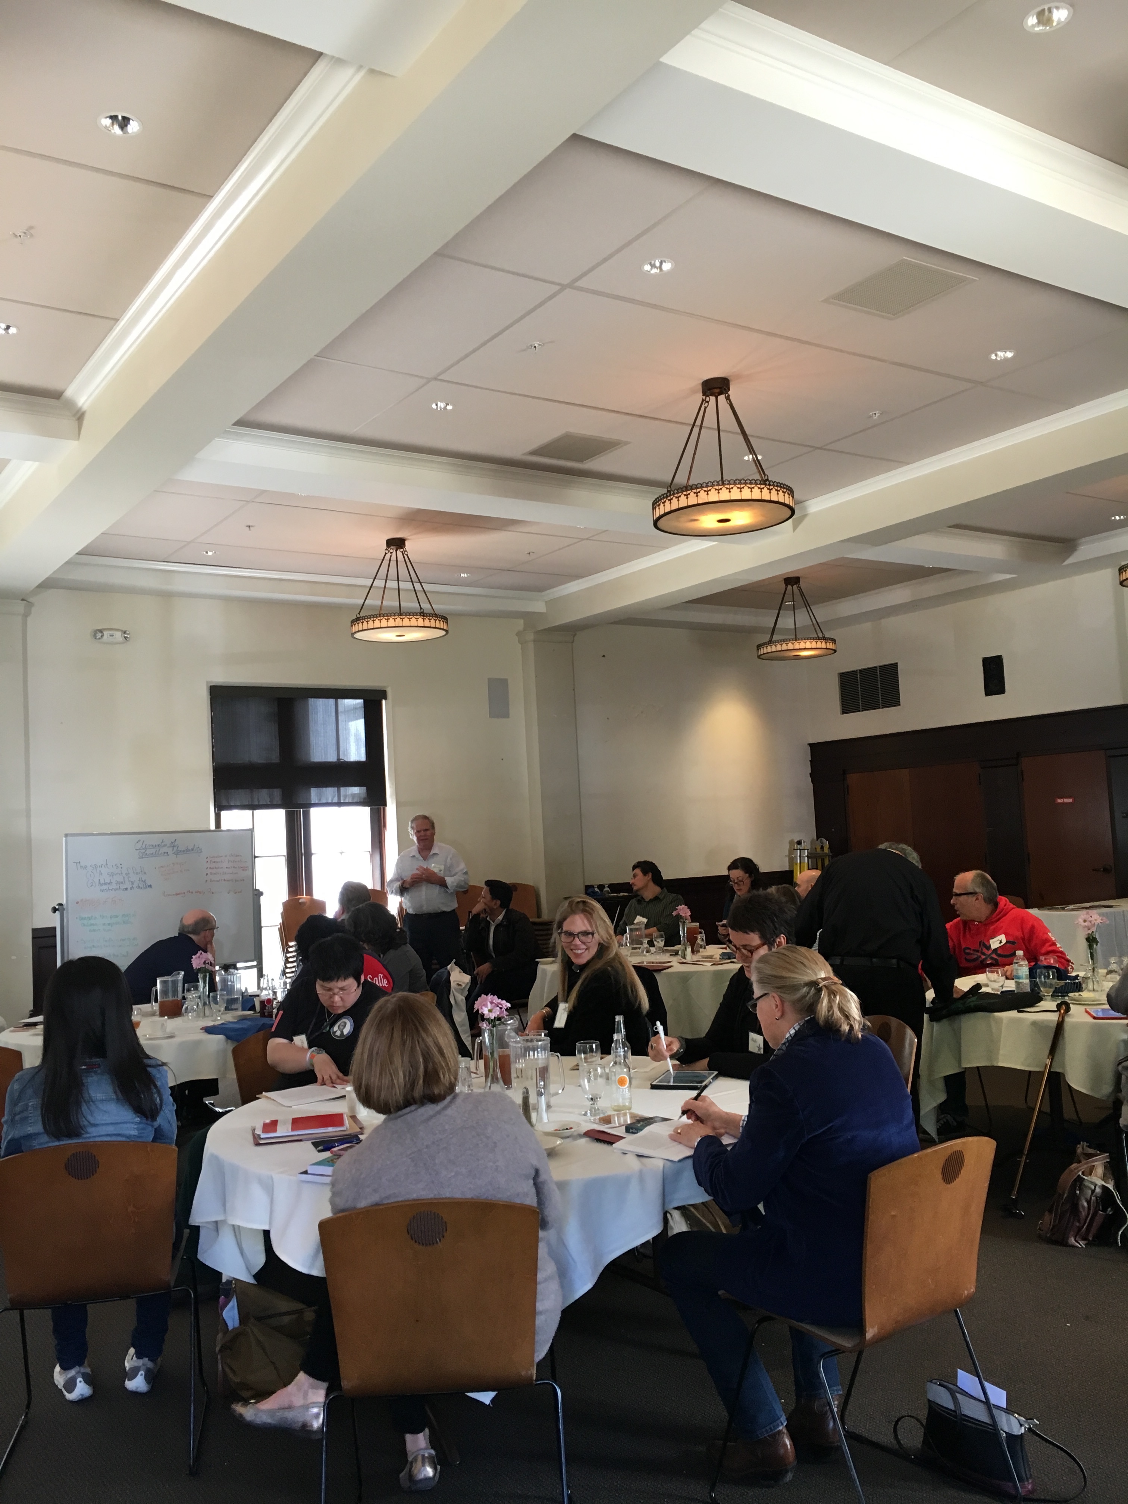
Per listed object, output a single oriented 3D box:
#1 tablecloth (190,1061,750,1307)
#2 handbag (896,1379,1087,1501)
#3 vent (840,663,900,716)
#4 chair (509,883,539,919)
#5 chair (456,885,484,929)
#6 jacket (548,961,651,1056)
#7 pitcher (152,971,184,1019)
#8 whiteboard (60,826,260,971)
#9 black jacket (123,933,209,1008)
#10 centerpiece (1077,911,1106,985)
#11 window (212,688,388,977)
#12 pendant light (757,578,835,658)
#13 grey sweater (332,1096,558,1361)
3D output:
[{"bbox_3d":[-0.153,1.442,3.774,1.790,0.760,1.790,-3,-4,0],"label":"tablecloth"},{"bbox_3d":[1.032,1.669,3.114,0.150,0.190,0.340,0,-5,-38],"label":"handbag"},{"bbox_3d":[3.405,-0.705,14.112,0.050,0.473,0.868,-1,-4,-34],"label":"vent"},{"bbox_3d":[-0.286,1.627,11.781,0.480,0.800,0.520,-1,-4,-34],"label":"chair"},{"bbox_3d":[-0.753,1.616,11.462,0.480,0.800,0.520,-1,-4,-34],"label":"chair"},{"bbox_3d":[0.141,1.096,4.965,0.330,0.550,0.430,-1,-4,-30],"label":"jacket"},{"bbox_3d":[-2.113,1.289,6.710,0.180,0.235,0.130,-3,-4,0],"label":"pitcher"},{"bbox_3d":[-3.175,1.180,9.925,1.500,1.090,0.070,-1,-4,-35],"label":"whiteboard"},{"bbox_3d":[-2.428,1.420,7.745,0.460,0.600,0.480,-3,-4,-6],"label":"black jacket"},{"bbox_3d":[2.298,0.860,5.486,0.140,0.350,0.140,-1,-4,-34],"label":"centerpiece"},{"bbox_3d":[-2.298,0.816,11.409,1.705,2.776,0.150,-1,-4,-34],"label":"window"},{"bbox_3d":[2.397,-1.408,13.094,0.810,0.820,0.810,-3,-4,0],"label":"pendant light"},{"bbox_3d":[-0.229,1.019,2.797,0.520,0.550,0.460,-3,-4,0],"label":"grey sweater"}]

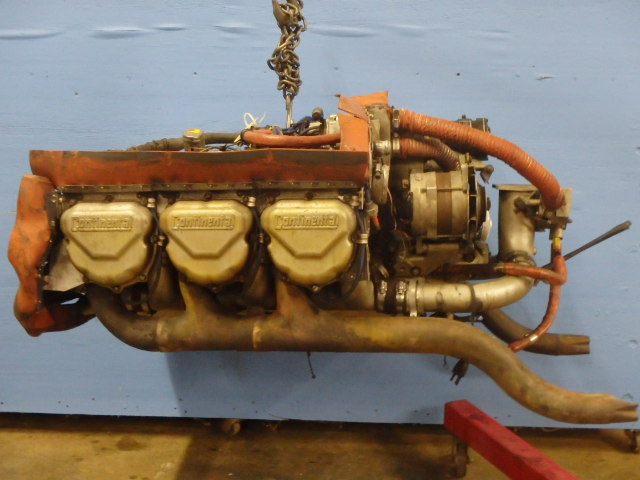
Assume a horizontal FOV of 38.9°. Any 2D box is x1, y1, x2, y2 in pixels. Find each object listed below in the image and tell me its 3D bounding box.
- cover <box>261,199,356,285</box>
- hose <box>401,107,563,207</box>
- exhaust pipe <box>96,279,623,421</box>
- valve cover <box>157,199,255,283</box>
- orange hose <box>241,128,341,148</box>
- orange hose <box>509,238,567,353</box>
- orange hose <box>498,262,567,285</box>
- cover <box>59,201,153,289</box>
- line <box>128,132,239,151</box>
[{"bbox_3d":[-0.018,0.003,1.495,0.154,0.139,0.045,-1,7,7],"label":"cover"},{"bbox_3d":[0.314,-0.155,1.760,0.310,0.190,0.100,1,6,9],"label":"hose"},{"bbox_3d":[0.057,0.189,1.545,0.922,0.235,0.120,-1,7,7],"label":"exhaust pipe"},{"bbox_3d":[-0.189,0.004,1.515,0.147,0.138,0.045,-1,7,7],"label":"valve cover"},{"bbox_3d":[-0.061,-0.214,1.920,0.205,0.042,0.070,-1,3,7],"label":"orange hose"},{"bbox_3d":[0.429,0.110,1.790,0.109,0.224,0.060,-1,7,7],"label":"orange hose"},{"bbox_3d":[0.412,0.065,1.760,0.127,0.040,0.045,-1,7,7],"label":"orange hose"},{"bbox_3d":[-0.361,0.008,1.535,0.147,0.140,0.045,-1,7,7],"label":"cover"},{"bbox_3d":[-0.296,-0.210,1.960,0.240,0.045,0.040,-1,7,7],"label":"line"}]

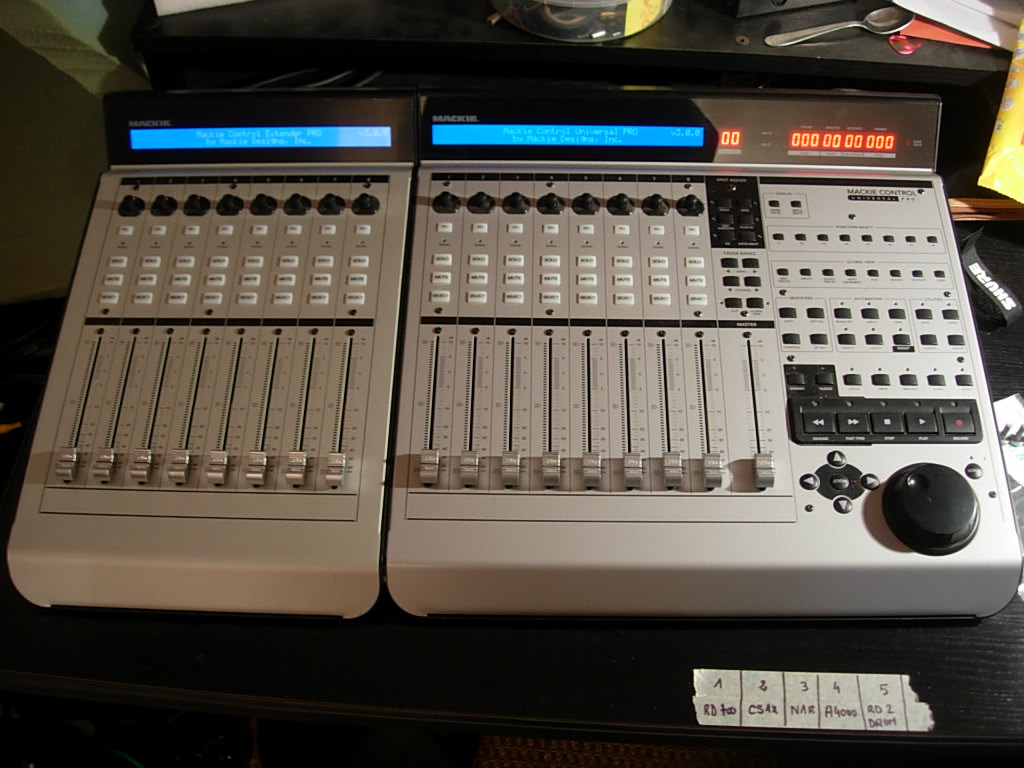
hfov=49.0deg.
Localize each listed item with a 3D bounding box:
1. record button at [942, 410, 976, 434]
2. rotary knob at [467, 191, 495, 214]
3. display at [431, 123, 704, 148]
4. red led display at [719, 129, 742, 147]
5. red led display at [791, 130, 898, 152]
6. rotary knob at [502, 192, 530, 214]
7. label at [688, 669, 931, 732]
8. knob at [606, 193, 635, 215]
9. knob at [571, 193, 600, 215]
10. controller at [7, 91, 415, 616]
[{"bbox_3d":[0.310,0.027,0.779,0.022,0.006,0.015,1,60,1],"label":"record button"},{"bbox_3d":[-0.024,-0.146,0.885,0.022,0.012,0.021,1,60,1],"label":"rotary knob"},{"bbox_3d":[0.045,-0.200,0.902,0.220,0.017,0.006,1,17,1],"label":"display"},{"bbox_3d":[0.177,-0.199,0.911,0.018,0.013,0.004,1,19,2],"label":"red led display"},{"bbox_3d":[0.264,-0.194,0.897,0.089,0.016,0.006,1,17,1],"label":"red led display"},{"bbox_3d":[0.003,-0.145,0.884,0.022,0.012,0.021,1,60,1],"label":"rotary knob"},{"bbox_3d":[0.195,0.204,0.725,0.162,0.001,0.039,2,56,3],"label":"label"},{"bbox_3d":[0.087,-0.145,0.893,0.022,0.013,0.022,1,60,2],"label":"knob"},{"bbox_3d":[0.059,-0.145,0.893,0.022,0.013,0.022,1,60,2],"label":"knob"},{"bbox_3d":[-0.214,-0.039,0.823,0.264,0.110,0.411,1,56,2],"label":"controller"}]

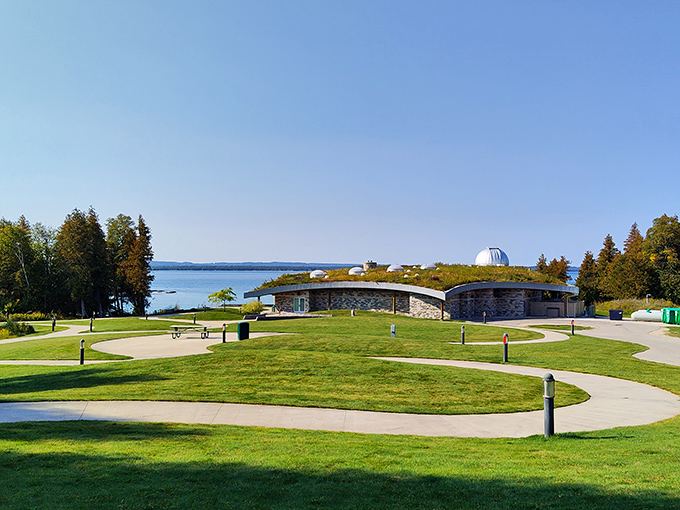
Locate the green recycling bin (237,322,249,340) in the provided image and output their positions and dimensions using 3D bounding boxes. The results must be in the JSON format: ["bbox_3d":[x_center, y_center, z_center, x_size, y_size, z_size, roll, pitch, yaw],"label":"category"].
[{"bbox_3d":[-5.683,4.506,31.300,0.560,1.060,0.560,1,-2,-24],"label":"green recycling bin"}]

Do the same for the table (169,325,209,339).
[{"bbox_3d":[-9.257,4.762,32.800,2.400,0.770,1.550,0,-2,-2],"label":"table"}]

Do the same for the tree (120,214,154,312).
[{"bbox_3d":[-29.779,1.507,78.000,5.000,14.930,5.000,0,-2,0],"label":"tree"}]

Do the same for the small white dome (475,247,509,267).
[{"bbox_3d":[22.565,0.510,79.000,5.000,3.300,5.000,0,-2,12],"label":"small white dome"}]

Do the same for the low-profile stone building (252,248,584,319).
[{"bbox_3d":[7.600,4.386,69.000,42.000,6.400,26.000,0,-2,10],"label":"low-profile stone building"}]

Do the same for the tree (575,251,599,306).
[{"bbox_3d":[31.667,3.141,68.000,3.300,7.440,3.300,0,-2,0],"label":"tree"}]

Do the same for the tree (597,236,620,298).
[{"bbox_3d":[35.502,1.980,70.000,3.700,9.370,3.700,0,-2,0],"label":"tree"}]

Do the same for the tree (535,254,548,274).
[{"bbox_3d":[31.991,4.038,84.000,2.700,8.240,2.700,0,-2,0],"label":"tree"}]

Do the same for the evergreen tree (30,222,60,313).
[{"bbox_3d":[-41.643,2.050,75.000,4.600,13.570,4.600,0,-2,0],"label":"evergreen tree"}]

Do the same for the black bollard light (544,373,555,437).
[{"bbox_3d":[3.535,2.538,8.950,0.190,1.070,0.190,0,-2,0],"label":"black bollard light"}]

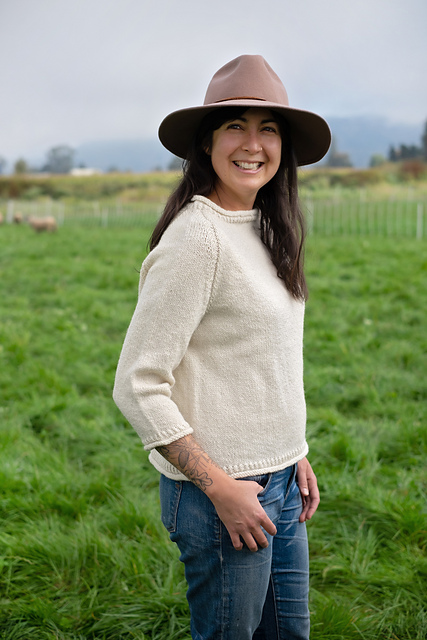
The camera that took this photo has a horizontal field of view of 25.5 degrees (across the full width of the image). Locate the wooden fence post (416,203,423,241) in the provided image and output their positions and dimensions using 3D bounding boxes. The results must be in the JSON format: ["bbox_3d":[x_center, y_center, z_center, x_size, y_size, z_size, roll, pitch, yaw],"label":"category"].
[{"bbox_3d":[4.918,-2.328,22.500,0.110,0.950,0.110,0,9,0],"label":"wooden fence post"}]

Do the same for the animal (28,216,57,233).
[{"bbox_3d":[-4.809,-2.657,26.500,0.850,0.520,0.360,-1,9,-8],"label":"animal"}]

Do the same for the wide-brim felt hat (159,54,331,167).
[{"bbox_3d":[0.063,-0.412,1.820,0.330,0.155,0.350,3,-10,-6],"label":"wide-brim felt hat"}]

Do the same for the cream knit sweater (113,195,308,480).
[{"bbox_3d":[0.026,0.019,1.870,0.320,0.540,0.460,6,11,35],"label":"cream knit sweater"}]

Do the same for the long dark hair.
[{"bbox_3d":[0.031,-0.238,1.830,0.290,0.390,0.250,-2,9,-14],"label":"long dark hair"}]

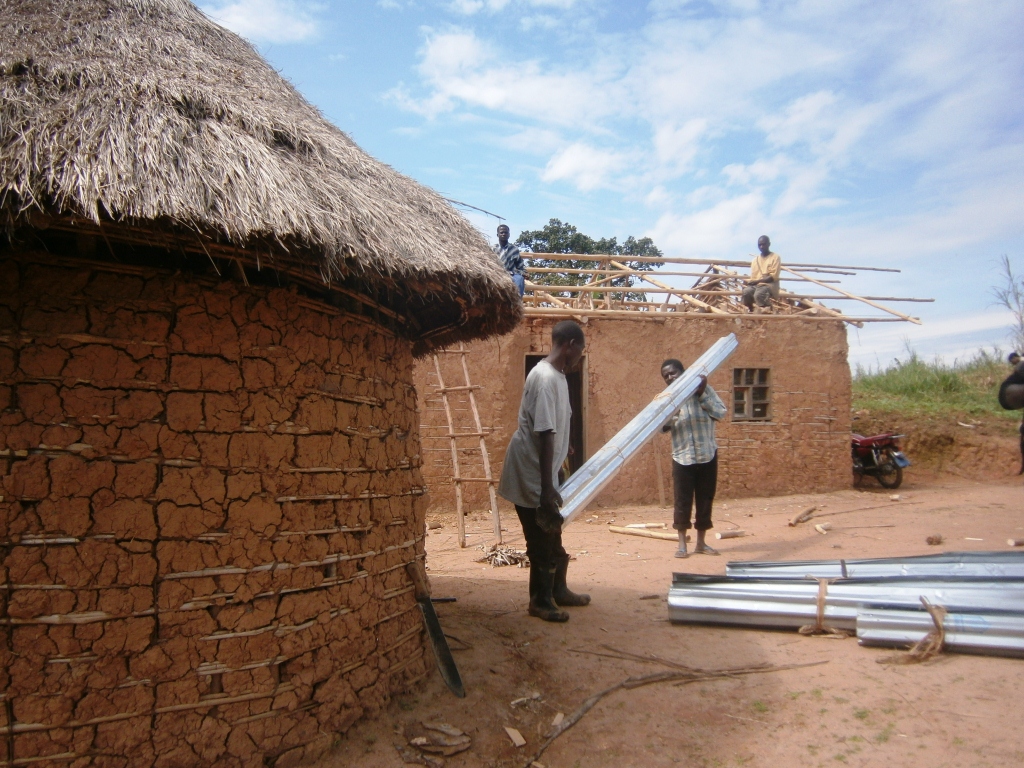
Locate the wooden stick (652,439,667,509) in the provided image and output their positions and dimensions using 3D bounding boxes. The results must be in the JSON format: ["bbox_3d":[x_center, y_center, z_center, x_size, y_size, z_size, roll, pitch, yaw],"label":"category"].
[{"bbox_3d":[1.993,1.144,10.400,0.070,1.040,0.050,-2,-11,-11],"label":"wooden stick"}]

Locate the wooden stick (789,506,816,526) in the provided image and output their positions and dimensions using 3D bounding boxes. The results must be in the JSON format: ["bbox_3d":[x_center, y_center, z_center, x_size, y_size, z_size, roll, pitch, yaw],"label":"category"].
[{"bbox_3d":[3.289,1.490,8.675,0.110,0.090,1.160,-2,-1,33],"label":"wooden stick"}]

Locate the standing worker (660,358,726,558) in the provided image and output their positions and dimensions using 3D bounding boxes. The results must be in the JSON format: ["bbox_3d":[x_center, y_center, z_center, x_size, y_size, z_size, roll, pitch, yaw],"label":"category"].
[{"bbox_3d":[1.522,0.612,6.450,0.540,1.650,0.420,0,-4,10],"label":"standing worker"}]

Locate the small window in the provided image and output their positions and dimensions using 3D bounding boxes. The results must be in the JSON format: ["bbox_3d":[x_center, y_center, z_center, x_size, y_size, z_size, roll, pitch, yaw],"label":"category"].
[{"bbox_3d":[3.399,0.149,10.900,0.580,0.740,0.100,1,-4,-11],"label":"small window"}]

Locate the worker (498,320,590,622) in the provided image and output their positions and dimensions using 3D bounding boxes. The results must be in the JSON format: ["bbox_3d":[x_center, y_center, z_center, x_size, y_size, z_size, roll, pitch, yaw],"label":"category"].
[{"bbox_3d":[0.186,0.492,4.400,0.520,1.660,0.500,1,-4,-5],"label":"worker"}]

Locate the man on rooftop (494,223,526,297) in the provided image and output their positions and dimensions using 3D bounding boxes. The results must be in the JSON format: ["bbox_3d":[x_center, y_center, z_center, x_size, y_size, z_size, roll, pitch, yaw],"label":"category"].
[{"bbox_3d":[-0.067,-1.568,10.350,0.500,1.140,0.600,1,-4,-5],"label":"man on rooftop"}]

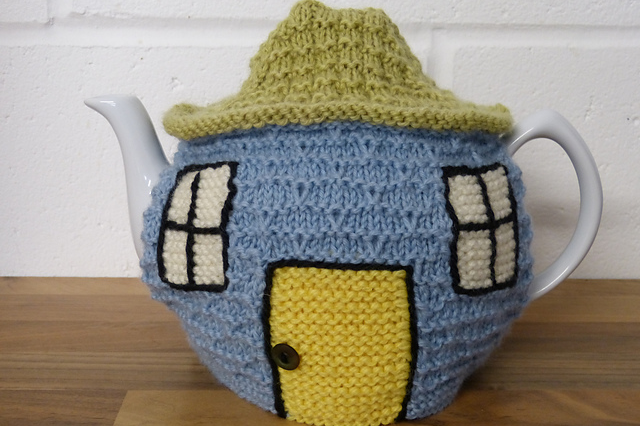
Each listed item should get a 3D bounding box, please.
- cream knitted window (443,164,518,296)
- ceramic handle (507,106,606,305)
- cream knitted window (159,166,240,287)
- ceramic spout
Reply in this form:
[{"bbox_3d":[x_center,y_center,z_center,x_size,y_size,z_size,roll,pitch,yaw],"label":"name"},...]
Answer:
[{"bbox_3d":[0.065,0.005,0.338,0.043,0.052,0.015,-14,19,-43],"label":"cream knitted window"},{"bbox_3d":[0.103,-0.002,0.393,0.050,0.090,0.019,0,14,0],"label":"ceramic handle"},{"bbox_3d":[-0.049,0.004,0.341,0.015,0.052,0.044,-13,19,-42],"label":"cream knitted window"},{"bbox_3d":[-0.083,-0.013,0.390,0.043,0.080,0.028,0,14,0],"label":"ceramic spout"}]

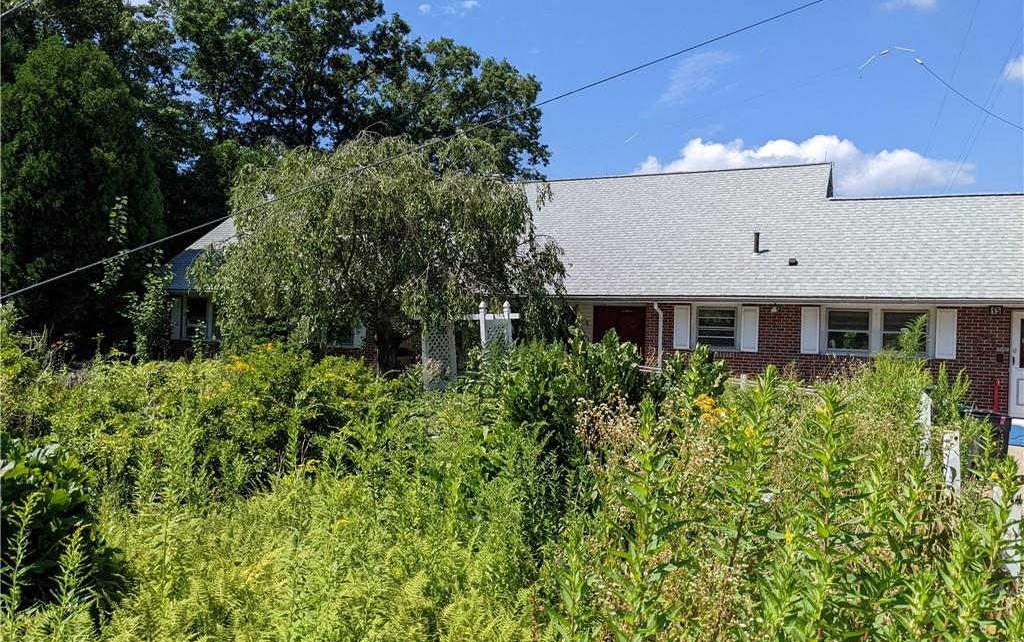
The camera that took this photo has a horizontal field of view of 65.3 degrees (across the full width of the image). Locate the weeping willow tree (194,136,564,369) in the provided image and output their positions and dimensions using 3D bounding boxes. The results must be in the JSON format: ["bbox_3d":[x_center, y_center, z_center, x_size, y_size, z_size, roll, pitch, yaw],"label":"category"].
[{"bbox_3d":[-2.206,-0.559,13.430,6.000,5.000,5.400,0,3,0],"label":"weeping willow tree"}]

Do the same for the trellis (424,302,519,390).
[{"bbox_3d":[-0.682,0.818,12.157,1.600,2.200,0.680,2,4,40],"label":"trellis"}]

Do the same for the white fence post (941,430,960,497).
[{"bbox_3d":[2.875,1.235,5.270,0.095,1.050,0.095,1,3,25],"label":"white fence post"}]

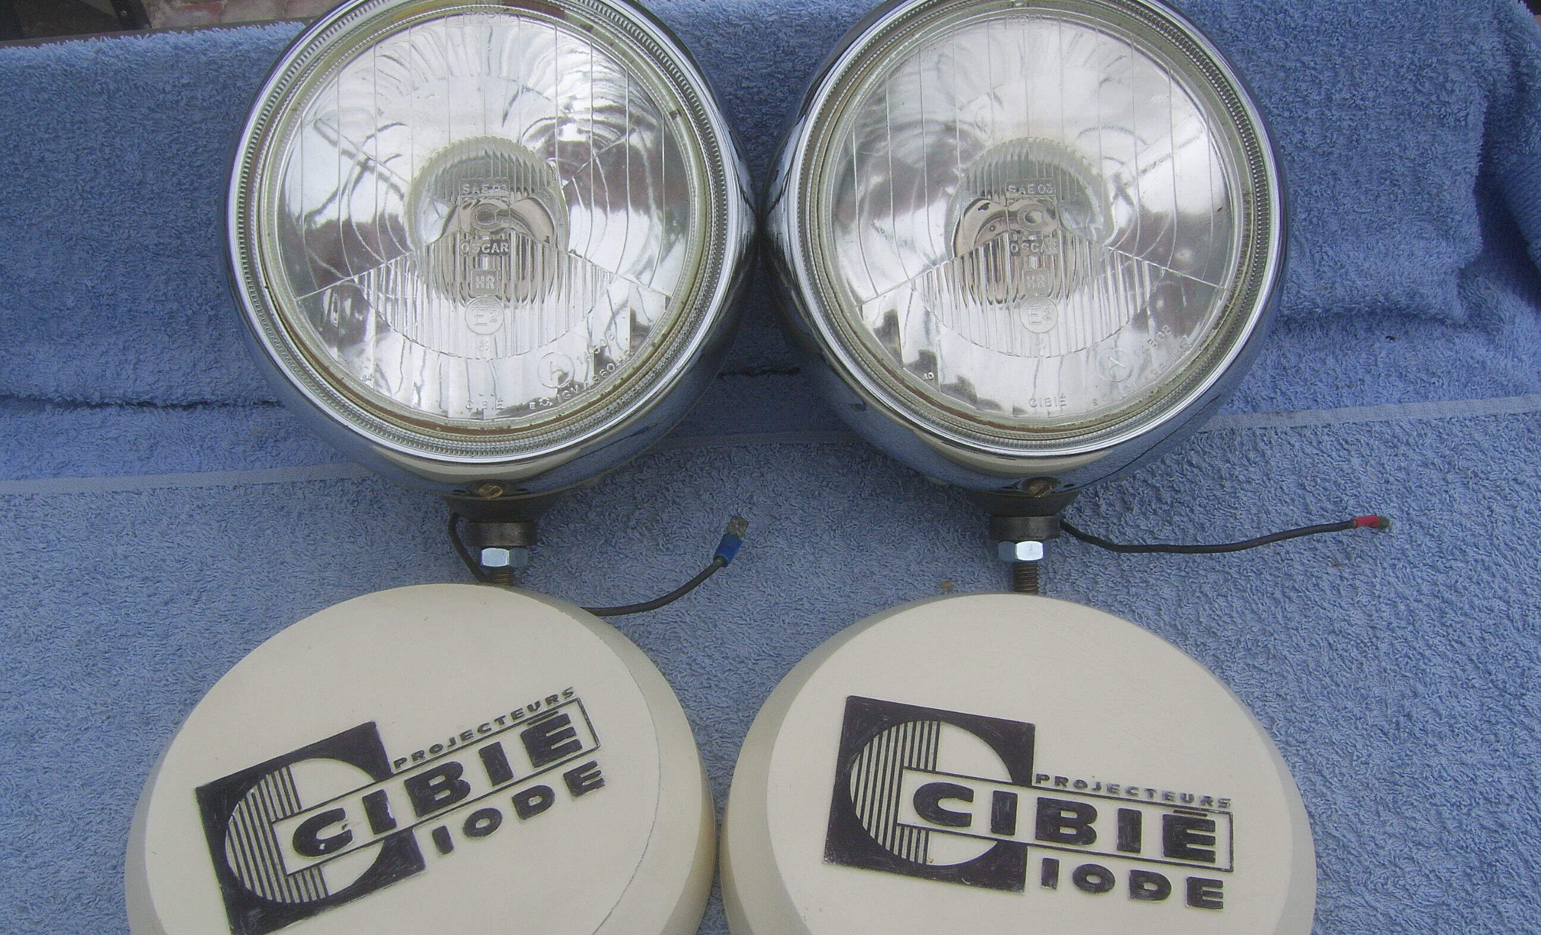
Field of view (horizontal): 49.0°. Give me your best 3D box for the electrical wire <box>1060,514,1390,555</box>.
[{"bbox_3d":[0.166,0.026,0.616,0.125,0.007,0.018,-1,49,1],"label":"electrical wire"}]

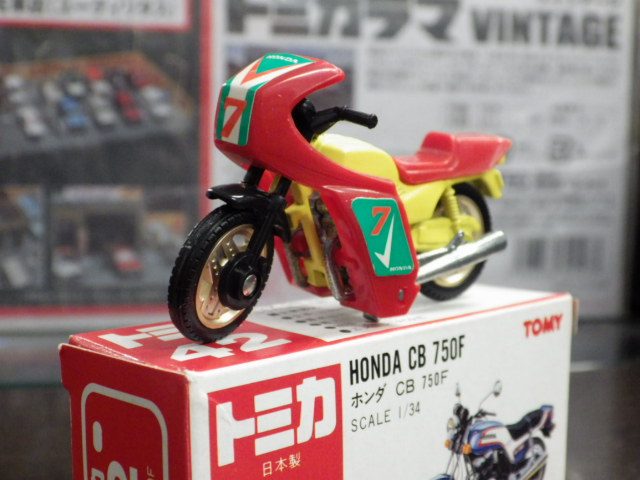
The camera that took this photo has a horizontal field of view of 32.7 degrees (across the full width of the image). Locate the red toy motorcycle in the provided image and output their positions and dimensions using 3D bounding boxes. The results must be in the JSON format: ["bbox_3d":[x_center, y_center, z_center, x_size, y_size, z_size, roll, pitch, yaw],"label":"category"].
[{"bbox_3d":[0.005,-0.007,0.157,0.068,0.038,0.021,-6,15,-42],"label":"red toy motorcycle"}]

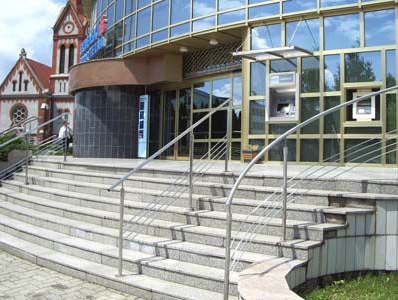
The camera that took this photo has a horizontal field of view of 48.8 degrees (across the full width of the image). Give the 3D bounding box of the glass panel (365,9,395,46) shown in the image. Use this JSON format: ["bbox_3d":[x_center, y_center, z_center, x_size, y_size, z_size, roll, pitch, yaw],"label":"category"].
[{"bbox_3d":[3.618,-2.417,8.749,0.561,0.686,0.050,1,0,29],"label":"glass panel"}]

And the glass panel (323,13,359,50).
[{"bbox_3d":[2.975,-2.427,9.109,0.699,0.686,0.050,1,0,29],"label":"glass panel"}]

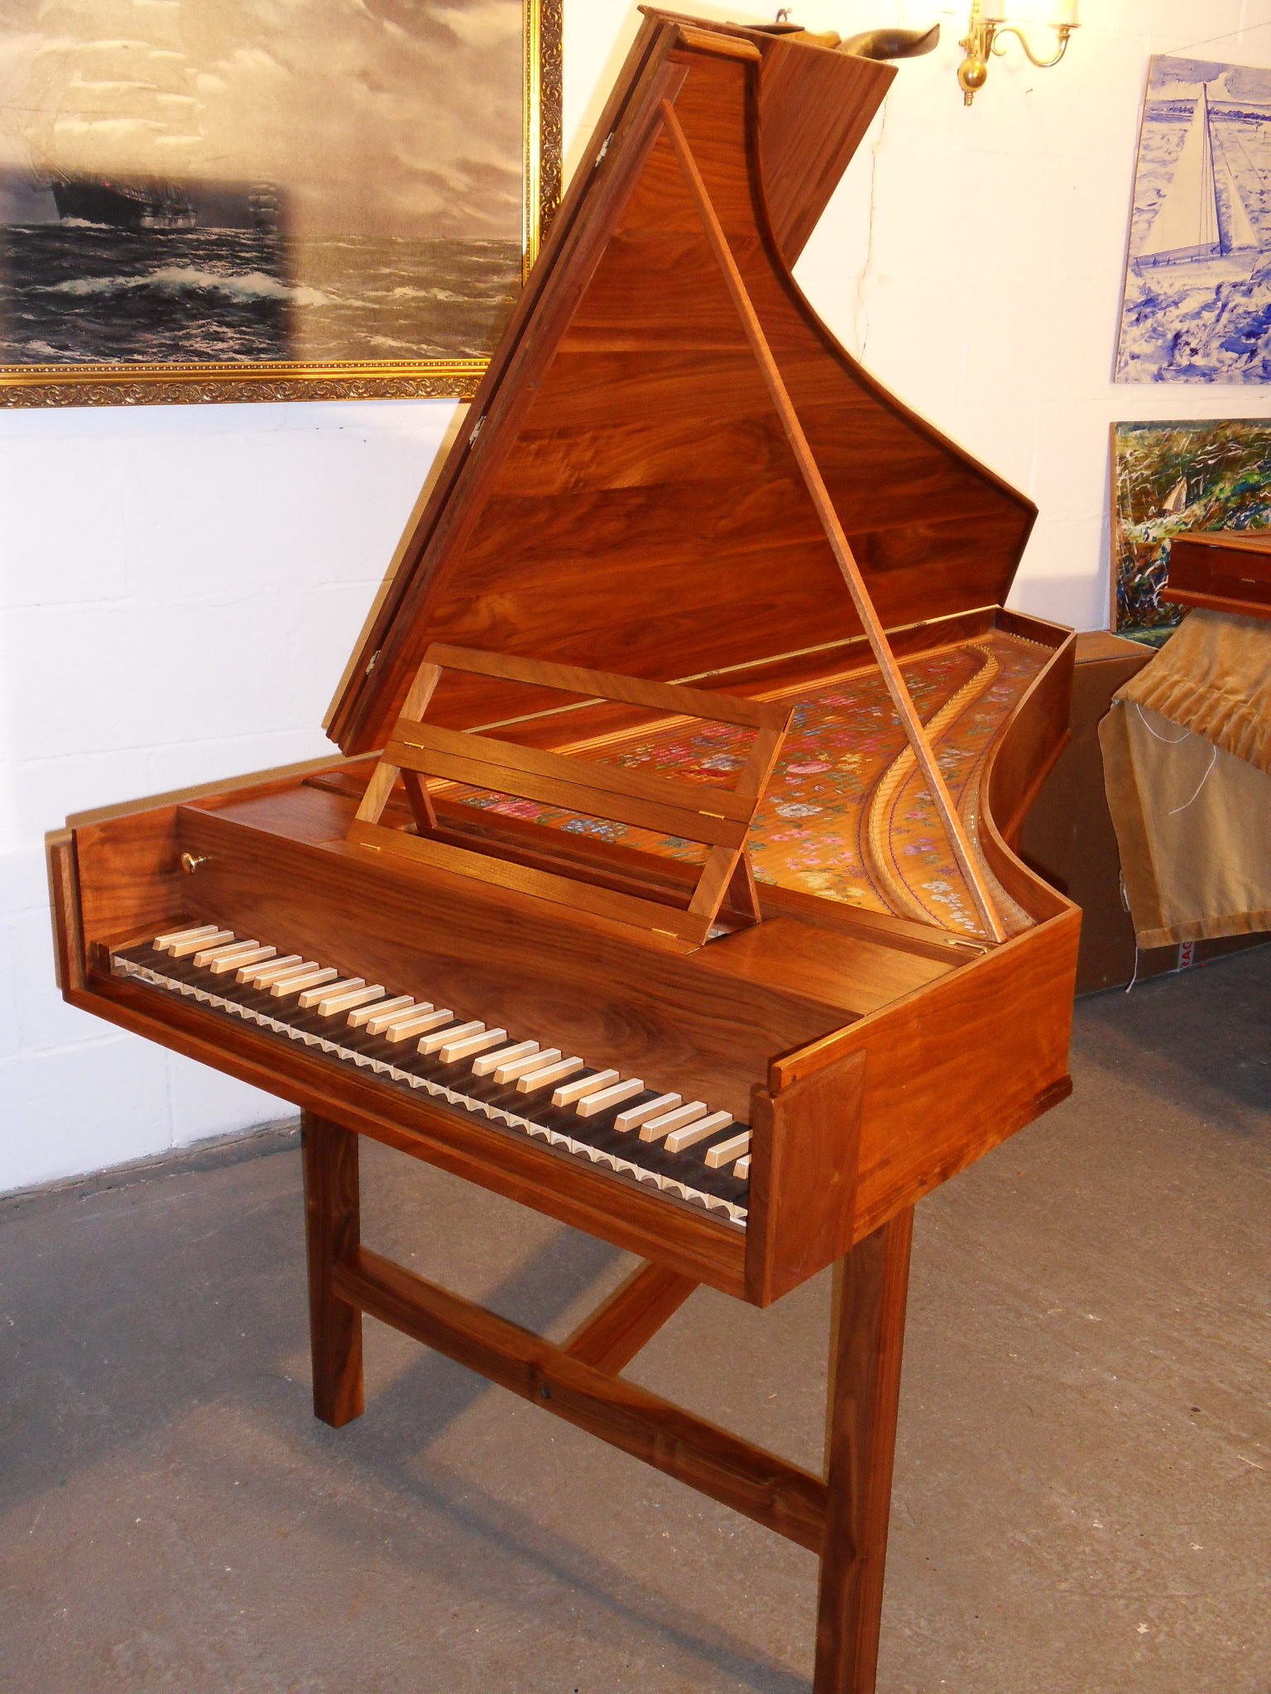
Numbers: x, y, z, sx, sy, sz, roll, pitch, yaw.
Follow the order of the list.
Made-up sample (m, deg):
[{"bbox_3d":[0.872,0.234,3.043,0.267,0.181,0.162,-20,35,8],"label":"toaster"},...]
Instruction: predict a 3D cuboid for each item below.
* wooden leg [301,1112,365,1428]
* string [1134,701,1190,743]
[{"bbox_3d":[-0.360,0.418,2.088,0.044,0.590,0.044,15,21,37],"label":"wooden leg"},{"bbox_3d":[0.963,-0.229,3.220,0.105,0.078,0.020,10,19,26],"label":"string"}]

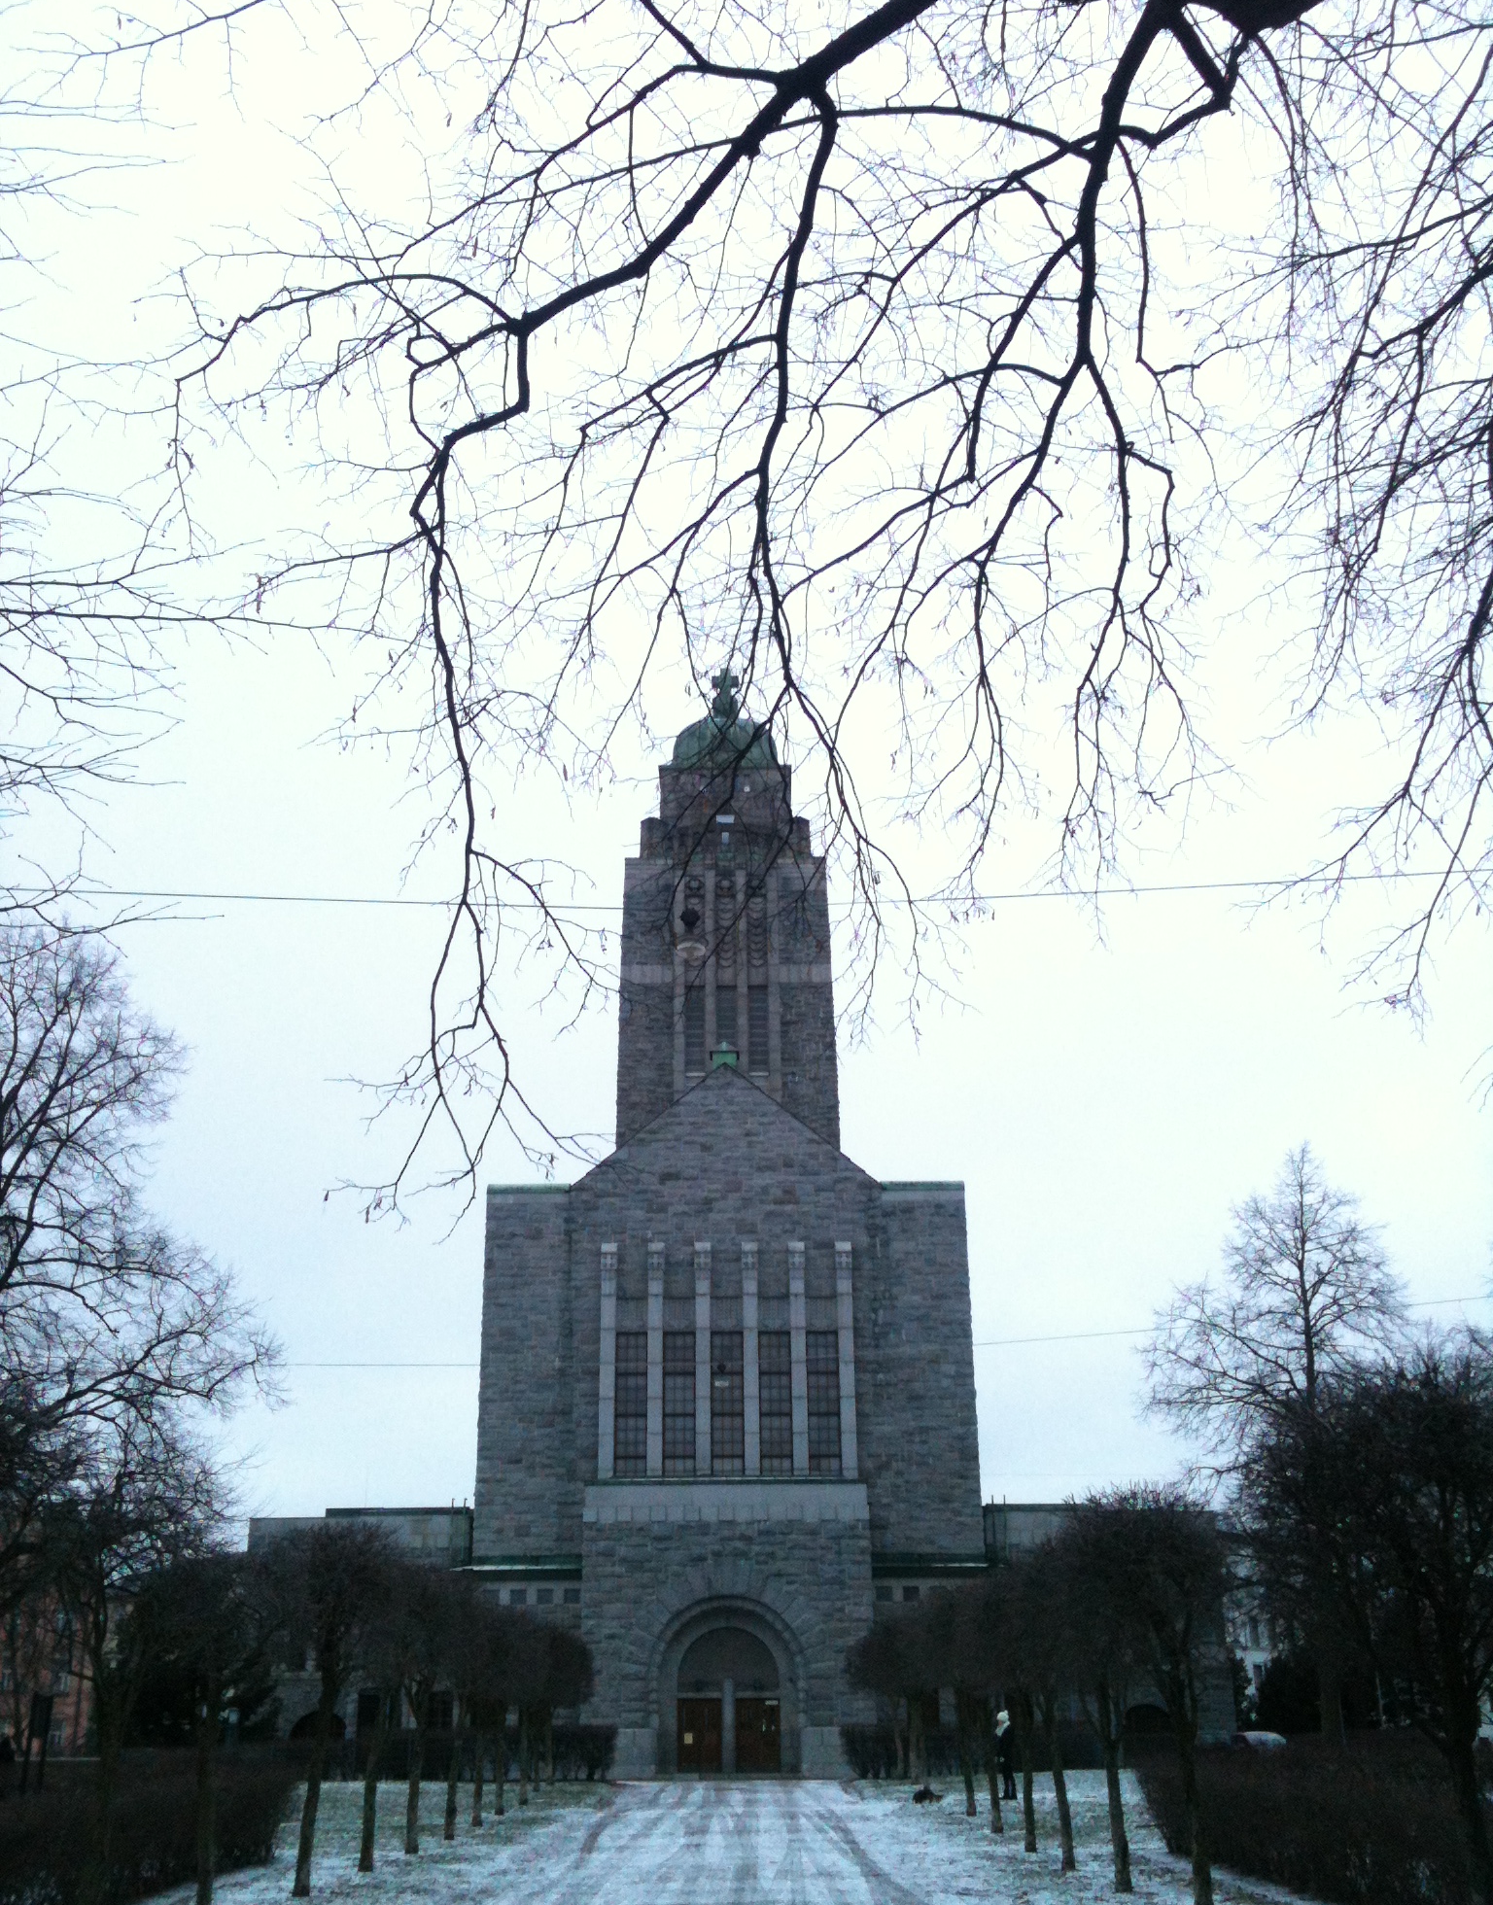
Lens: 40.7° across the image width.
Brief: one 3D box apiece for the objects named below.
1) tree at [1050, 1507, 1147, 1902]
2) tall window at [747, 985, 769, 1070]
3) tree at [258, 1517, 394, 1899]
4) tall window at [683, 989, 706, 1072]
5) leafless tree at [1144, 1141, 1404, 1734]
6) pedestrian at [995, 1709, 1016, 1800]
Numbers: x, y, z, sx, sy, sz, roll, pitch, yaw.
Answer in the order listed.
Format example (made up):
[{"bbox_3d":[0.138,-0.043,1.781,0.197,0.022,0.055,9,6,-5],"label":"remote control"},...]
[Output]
[{"bbox_3d":[3.835,8.020,21.819,1.300,3.935,1.350,0,-22,-1],"label":"tree"},{"bbox_3d":[0.648,4.277,111.789,1.200,5.011,0.300,0,-22,-1],"label":"tall window"},{"bbox_3d":[-4.188,7.461,20.038,1.400,3.556,1.400,0,-22,-1],"label":"tree"},{"bbox_3d":[-2.893,4.297,111.752,1.200,5.055,0.300,0,-22,-1],"label":"tall window"},{"bbox_3d":[13.948,12.970,53.170,6.600,16.598,6.400,0,-22,-1],"label":"leafless tree"},{"bbox_3d":[5.279,16.305,40.914,0.380,1.702,0.480,-3,-22,5],"label":"pedestrian"}]

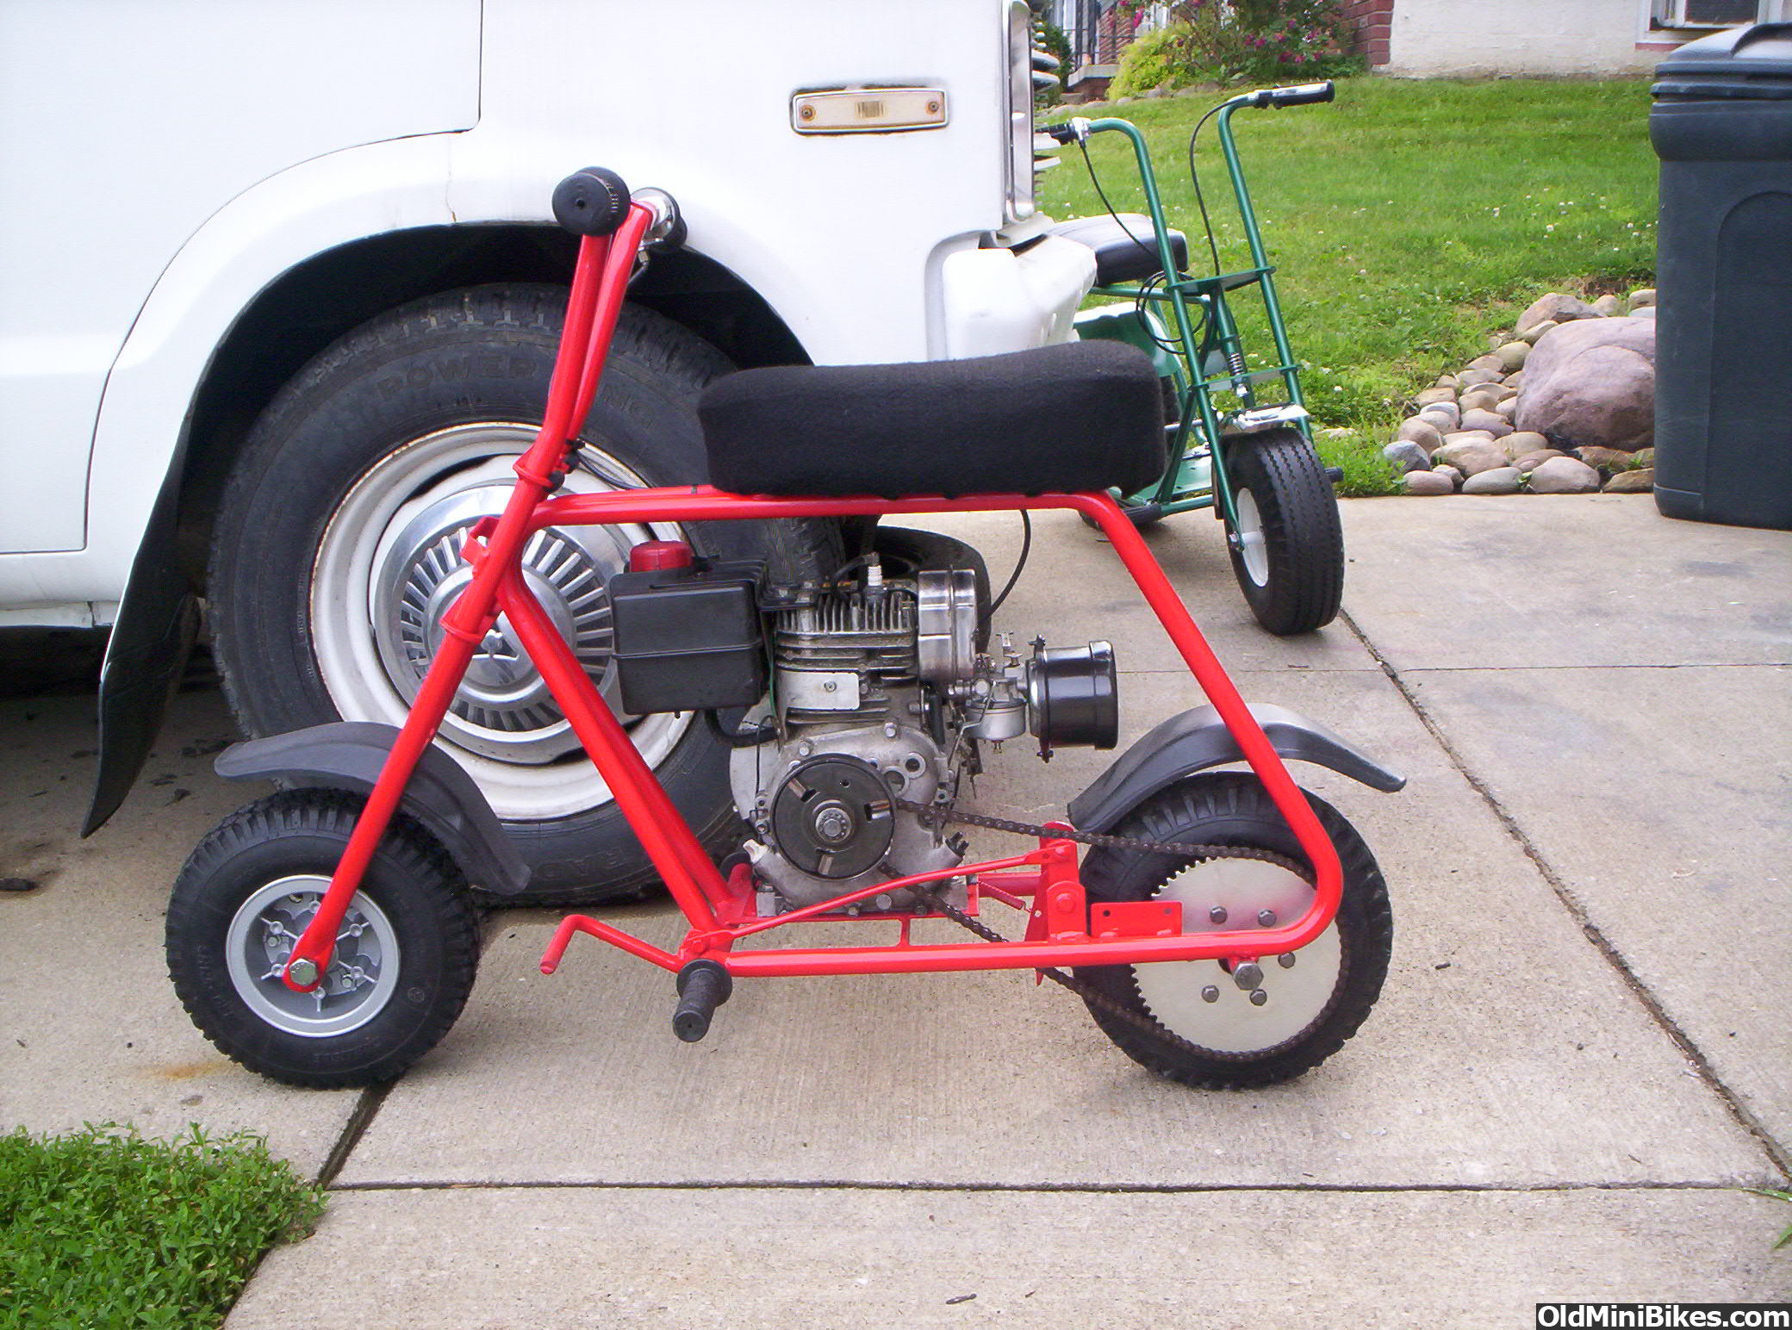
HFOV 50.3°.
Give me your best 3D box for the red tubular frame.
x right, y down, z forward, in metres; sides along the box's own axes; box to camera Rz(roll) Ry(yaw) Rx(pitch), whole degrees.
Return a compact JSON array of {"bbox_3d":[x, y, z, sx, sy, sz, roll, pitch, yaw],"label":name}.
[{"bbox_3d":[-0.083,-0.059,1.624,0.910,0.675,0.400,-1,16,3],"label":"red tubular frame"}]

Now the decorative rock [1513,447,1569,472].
[{"bbox_3d":[1.583,-0.496,4.680,0.141,0.072,0.117,-1,15,3],"label":"decorative rock"}]

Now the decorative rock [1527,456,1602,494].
[{"bbox_3d":[1.534,-0.439,4.368,0.173,0.076,0.130,-1,15,2],"label":"decorative rock"}]

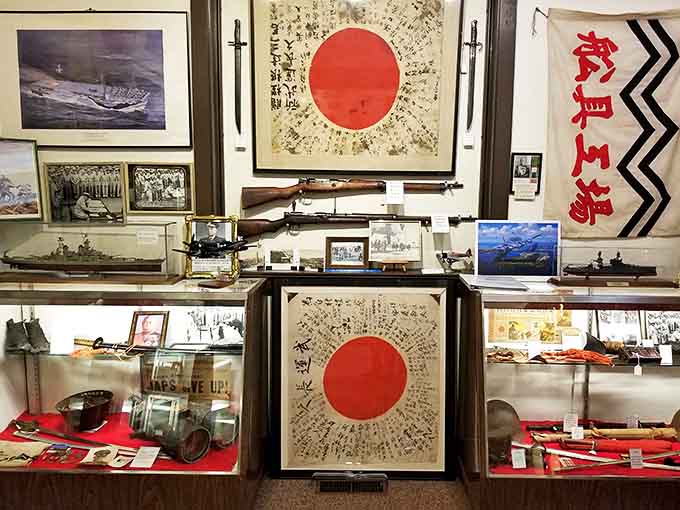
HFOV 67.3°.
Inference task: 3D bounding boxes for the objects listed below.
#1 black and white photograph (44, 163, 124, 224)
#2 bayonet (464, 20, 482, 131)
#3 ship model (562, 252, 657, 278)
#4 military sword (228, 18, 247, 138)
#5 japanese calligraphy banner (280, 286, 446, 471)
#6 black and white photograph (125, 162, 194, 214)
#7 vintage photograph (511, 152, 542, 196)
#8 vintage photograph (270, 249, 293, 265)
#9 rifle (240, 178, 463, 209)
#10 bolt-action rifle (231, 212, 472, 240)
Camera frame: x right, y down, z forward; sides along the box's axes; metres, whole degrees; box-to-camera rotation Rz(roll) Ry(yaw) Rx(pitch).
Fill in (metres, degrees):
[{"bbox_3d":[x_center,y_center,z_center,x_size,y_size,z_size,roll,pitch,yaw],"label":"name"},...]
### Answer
[{"bbox_3d":[-1.280,-0.306,2.563,0.400,0.310,0.025,1,7,0],"label":"black and white photograph"},{"bbox_3d":[0.652,-0.877,2.495,0.090,0.520,0.030,3,7,0],"label":"bayonet"},{"bbox_3d":[1.265,0.047,2.393,0.432,0.117,0.060,1,7,0],"label":"ship model"},{"bbox_3d":[-0.501,-0.870,2.497,0.098,0.542,0.030,1,7,0],"label":"military sword"},{"bbox_3d":[0.114,0.609,2.509,0.810,0.905,0.030,1,2,0],"label":"japanese calligraphy banner"},{"bbox_3d":[-0.899,-0.336,2.559,0.340,0.252,0.025,1,7,0],"label":"black and white photograph"},{"bbox_3d":[0.935,-0.398,2.559,0.152,0.225,0.020,1,7,0],"label":"vintage photograph"},{"bbox_3d":[-0.294,0.013,2.592,0.113,0.072,0.010,1,7,0],"label":"vintage photograph"},{"bbox_3d":[0.066,-0.306,2.562,1.115,0.155,0.070,1,7,0],"label":"rifle"},{"bbox_3d":[0.066,-0.142,2.582,1.270,0.150,0.070,1,7,0],"label":"bolt-action rifle"}]

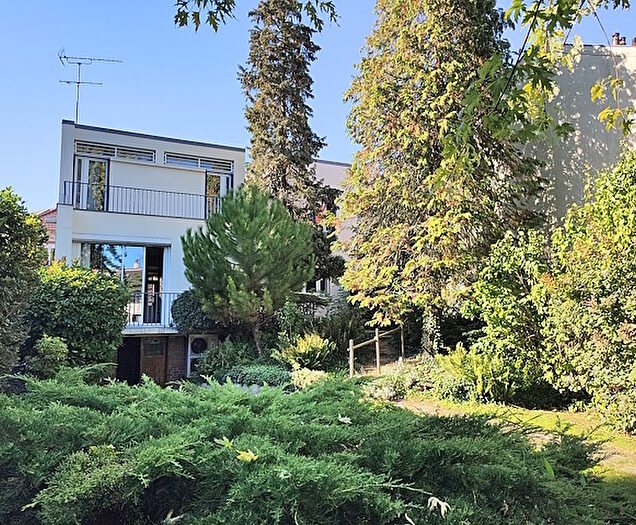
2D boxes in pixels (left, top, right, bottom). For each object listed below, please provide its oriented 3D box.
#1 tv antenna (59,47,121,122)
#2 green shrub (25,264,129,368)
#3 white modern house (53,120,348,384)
[{"bbox_3d":[-7.269,-5.623,16.800,2.050,2.400,0.700,0,-6,-11],"label":"tv antenna"},{"bbox_3d":[-5.260,1.181,11.500,2.119,2.291,2.013,-1,-6,0],"label":"green shrub"},{"bbox_3d":[-4.751,0.228,19.981,9.550,8.100,7.000,2,-7,-28],"label":"white modern house"}]

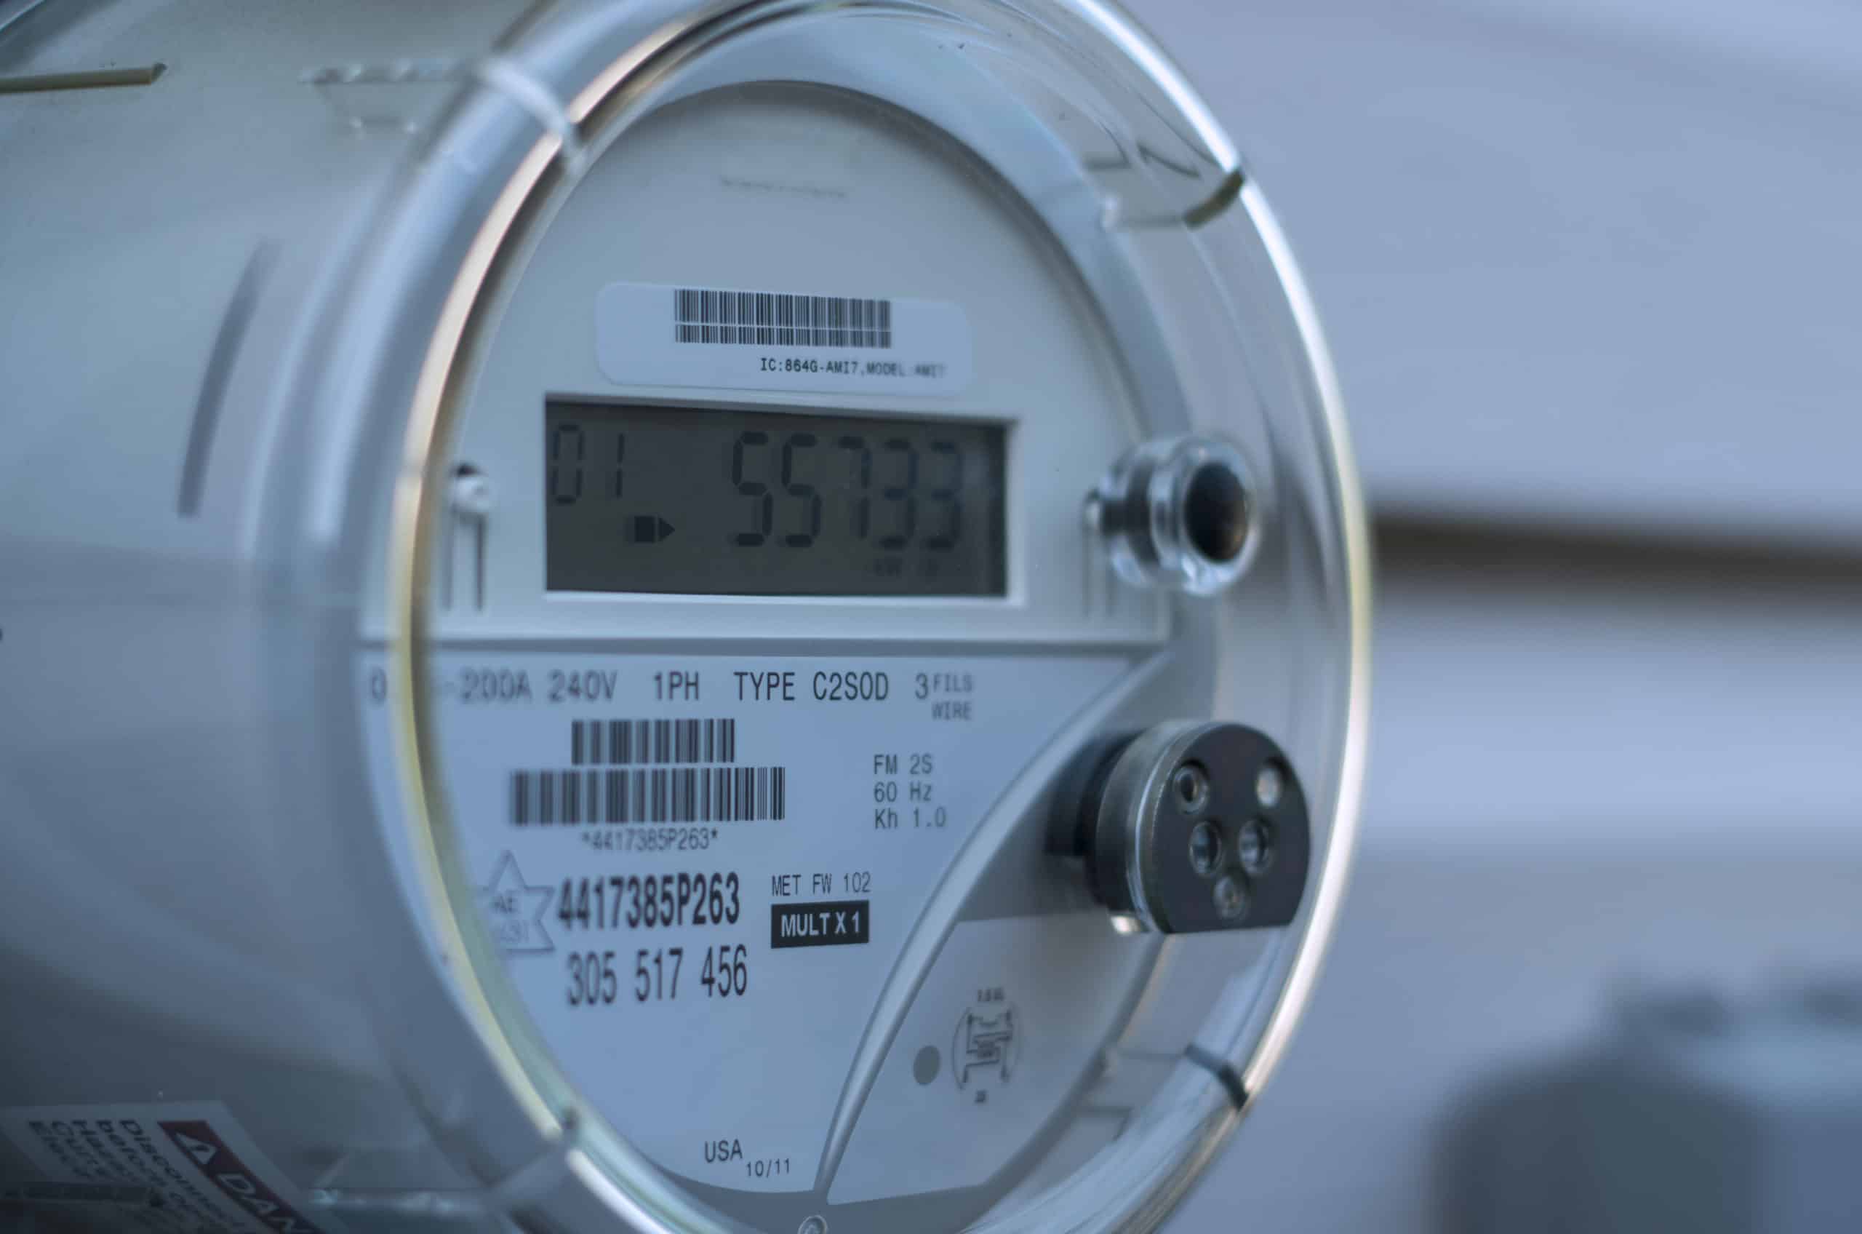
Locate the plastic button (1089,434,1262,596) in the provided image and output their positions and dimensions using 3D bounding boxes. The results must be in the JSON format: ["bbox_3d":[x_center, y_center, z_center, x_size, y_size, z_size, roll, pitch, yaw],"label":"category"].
[{"bbox_3d":[0.026,-0.011,0.417,0.011,0.017,0.017,-1,-1,44],"label":"plastic button"}]

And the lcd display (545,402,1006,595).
[{"bbox_3d":[-0.016,-0.011,0.397,0.004,0.018,0.065,-1,-1,44],"label":"lcd display"}]

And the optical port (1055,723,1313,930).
[{"bbox_3d":[0.028,0.022,0.420,0.014,0.022,0.026,-1,-1,44],"label":"optical port"}]

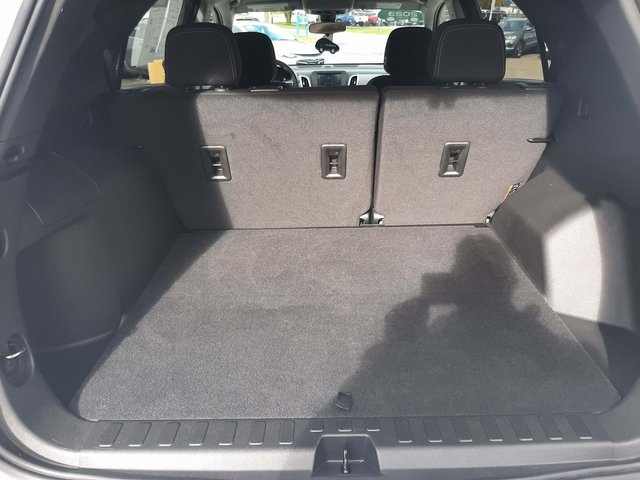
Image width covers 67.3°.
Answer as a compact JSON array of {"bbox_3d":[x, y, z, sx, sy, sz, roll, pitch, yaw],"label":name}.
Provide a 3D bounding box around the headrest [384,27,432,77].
[{"bbox_3d":[0.411,-0.848,2.150,0.250,0.190,0.120,0,37,1],"label":"headrest"}]

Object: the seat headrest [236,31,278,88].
[{"bbox_3d":[-0.318,-0.812,2.150,0.250,0.190,0.120,0,37,1],"label":"seat headrest"}]

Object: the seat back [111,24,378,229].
[{"bbox_3d":[-0.206,-0.340,1.556,0.755,0.730,0.190,0,45,1],"label":"seat back"}]

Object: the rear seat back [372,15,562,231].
[{"bbox_3d":[0.429,-0.341,1.540,0.505,0.730,0.190,0,45,1],"label":"rear seat back"}]

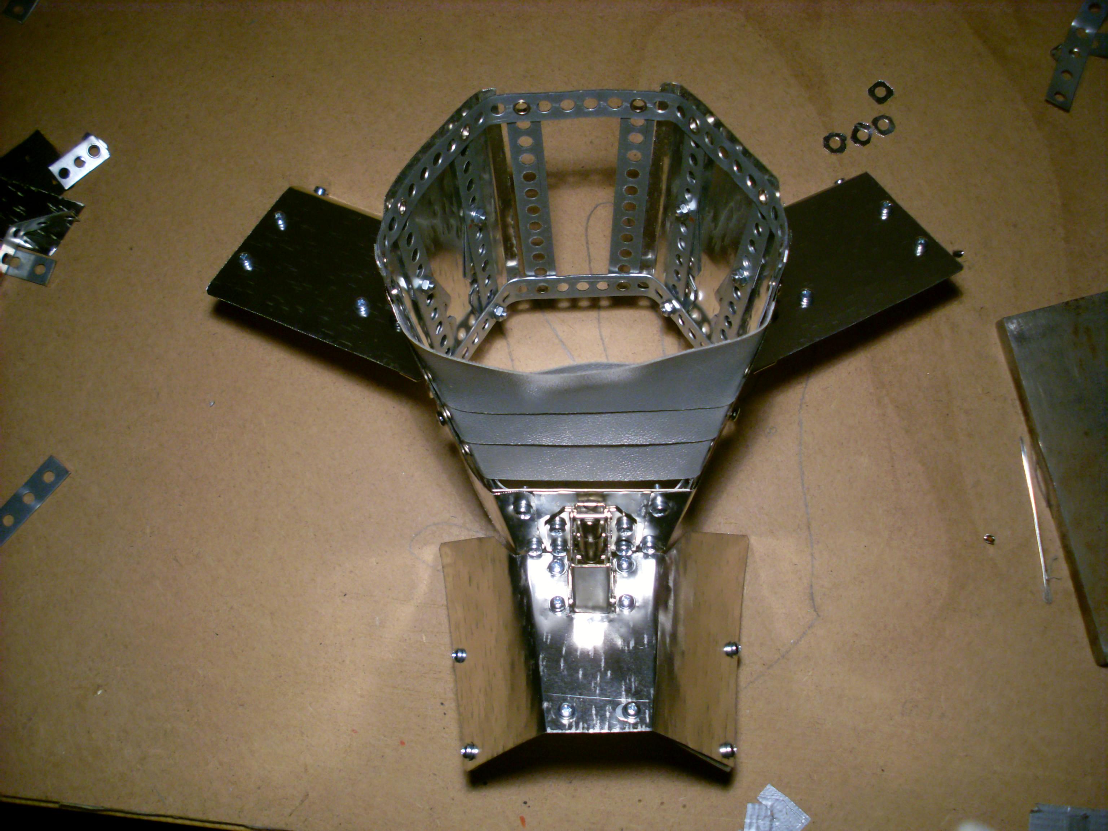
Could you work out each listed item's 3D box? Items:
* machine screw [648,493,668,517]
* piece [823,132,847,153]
[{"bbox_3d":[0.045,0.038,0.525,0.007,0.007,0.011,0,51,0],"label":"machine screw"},{"bbox_3d":[0.156,-0.151,0.674,0.012,0.002,0.012,0,82,0],"label":"piece"}]

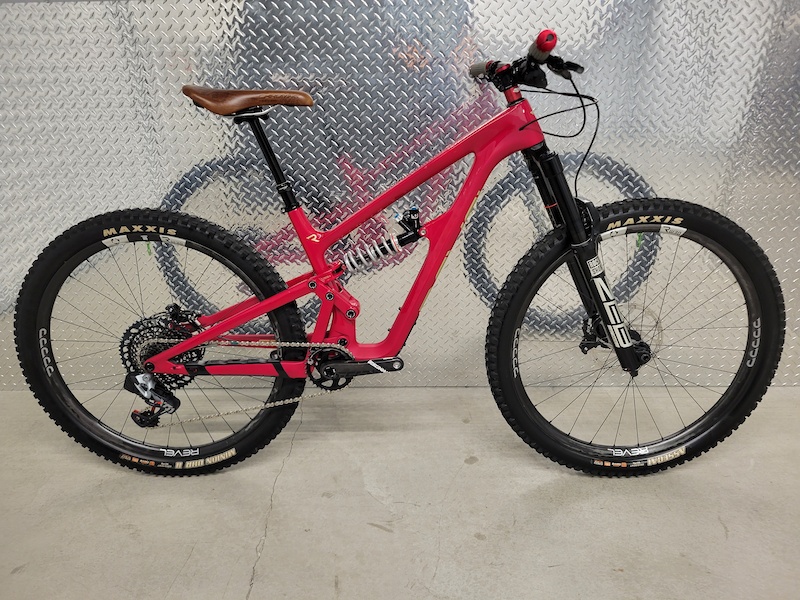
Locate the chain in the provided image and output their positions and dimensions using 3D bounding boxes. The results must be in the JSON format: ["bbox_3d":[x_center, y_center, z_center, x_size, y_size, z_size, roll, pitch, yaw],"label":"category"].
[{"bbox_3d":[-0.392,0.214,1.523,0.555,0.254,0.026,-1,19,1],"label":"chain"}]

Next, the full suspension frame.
[{"bbox_3d":[-0.021,-0.138,1.449,1.227,0.662,0.190,-1,19,1],"label":"full suspension frame"}]

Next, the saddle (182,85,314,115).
[{"bbox_3d":[-0.334,-0.448,1.349,0.282,0.065,0.144,-1,19,1],"label":"saddle"}]

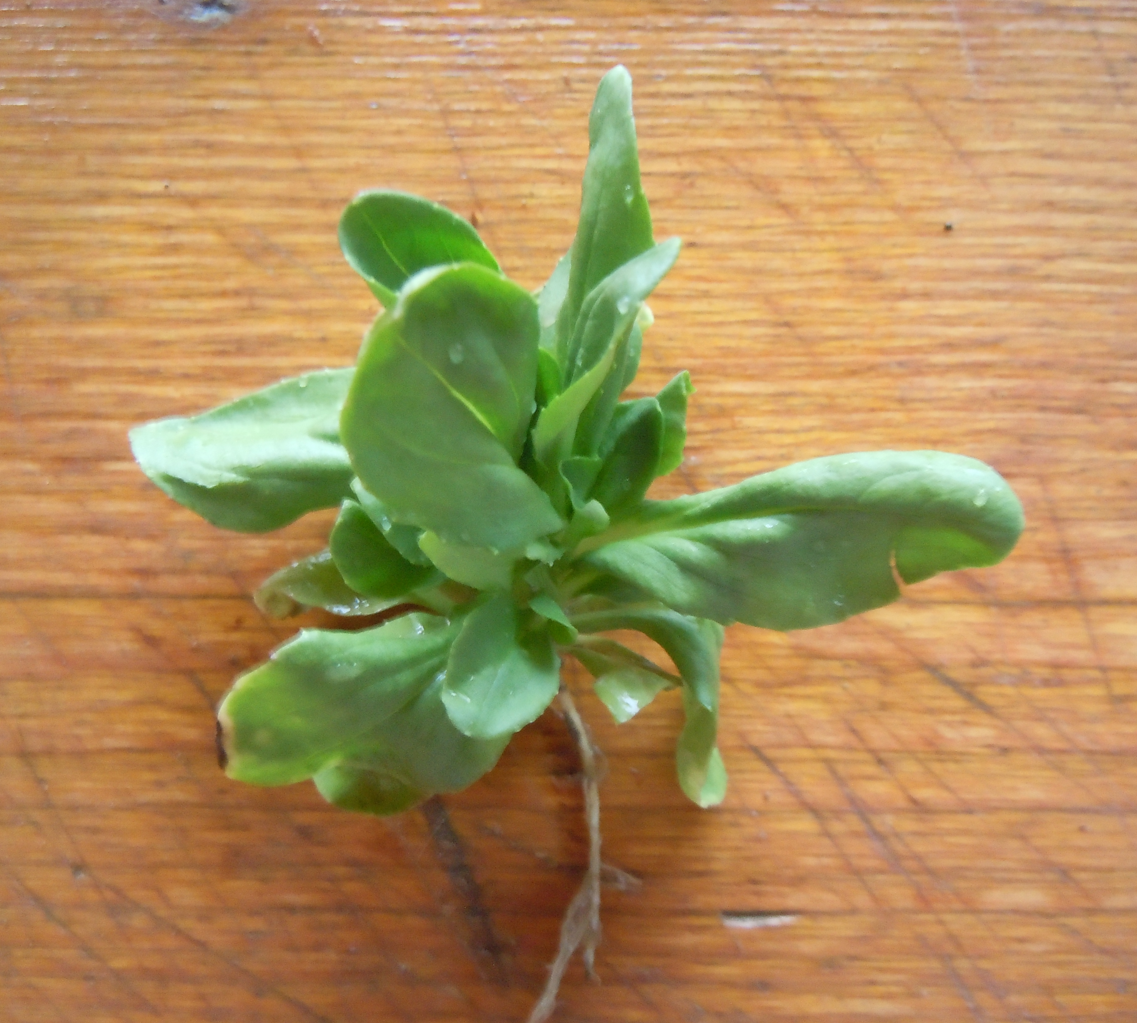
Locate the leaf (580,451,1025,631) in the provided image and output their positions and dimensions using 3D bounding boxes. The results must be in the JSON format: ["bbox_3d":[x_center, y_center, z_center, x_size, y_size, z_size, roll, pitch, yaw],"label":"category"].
[{"bbox_3d":[0.052,0.007,0.265,0.099,0.020,0.034,-5,83,0],"label":"leaf"}]

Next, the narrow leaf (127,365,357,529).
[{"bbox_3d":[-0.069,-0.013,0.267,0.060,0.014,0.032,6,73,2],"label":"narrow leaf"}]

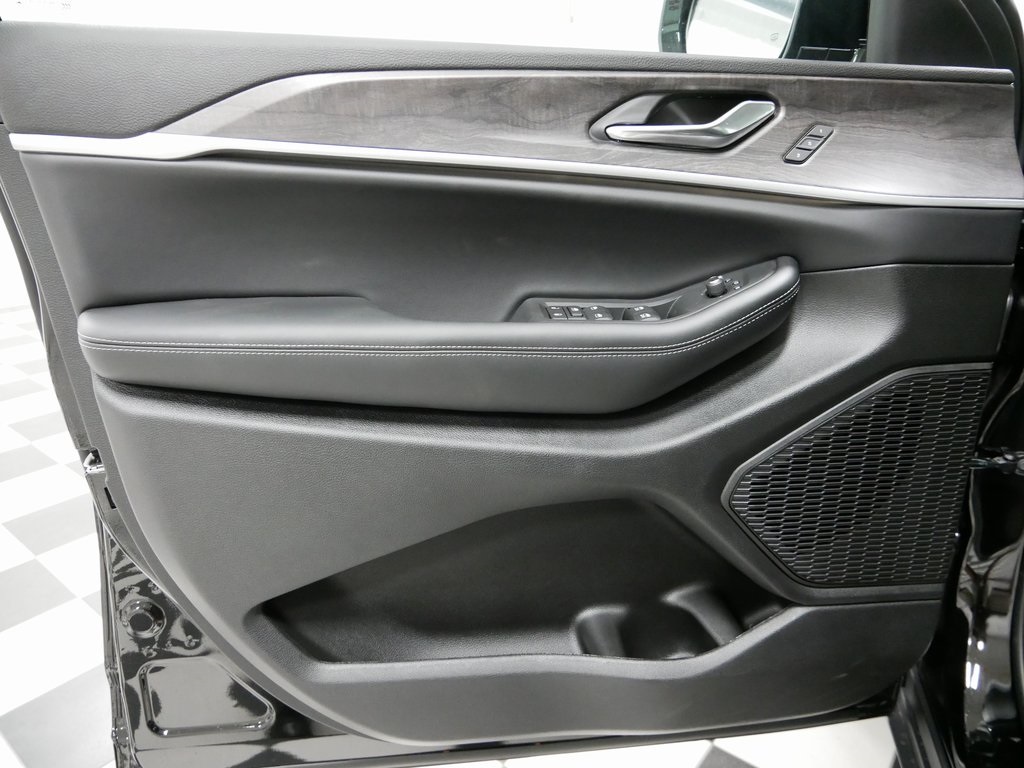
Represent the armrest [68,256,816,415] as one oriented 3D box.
[{"bbox_3d":[-0.040,-0.045,0.681,0.690,0.145,0.113,-1,19,-6],"label":"armrest"}]

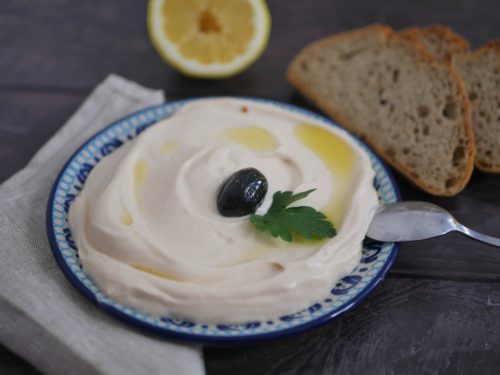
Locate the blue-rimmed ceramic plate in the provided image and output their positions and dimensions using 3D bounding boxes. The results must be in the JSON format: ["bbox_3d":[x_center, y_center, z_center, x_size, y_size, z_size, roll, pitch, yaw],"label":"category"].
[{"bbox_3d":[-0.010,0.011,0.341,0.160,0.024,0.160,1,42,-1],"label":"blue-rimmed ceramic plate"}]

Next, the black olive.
[{"bbox_3d":[-0.003,0.003,0.323,0.019,0.019,0.028,27,48,25],"label":"black olive"}]

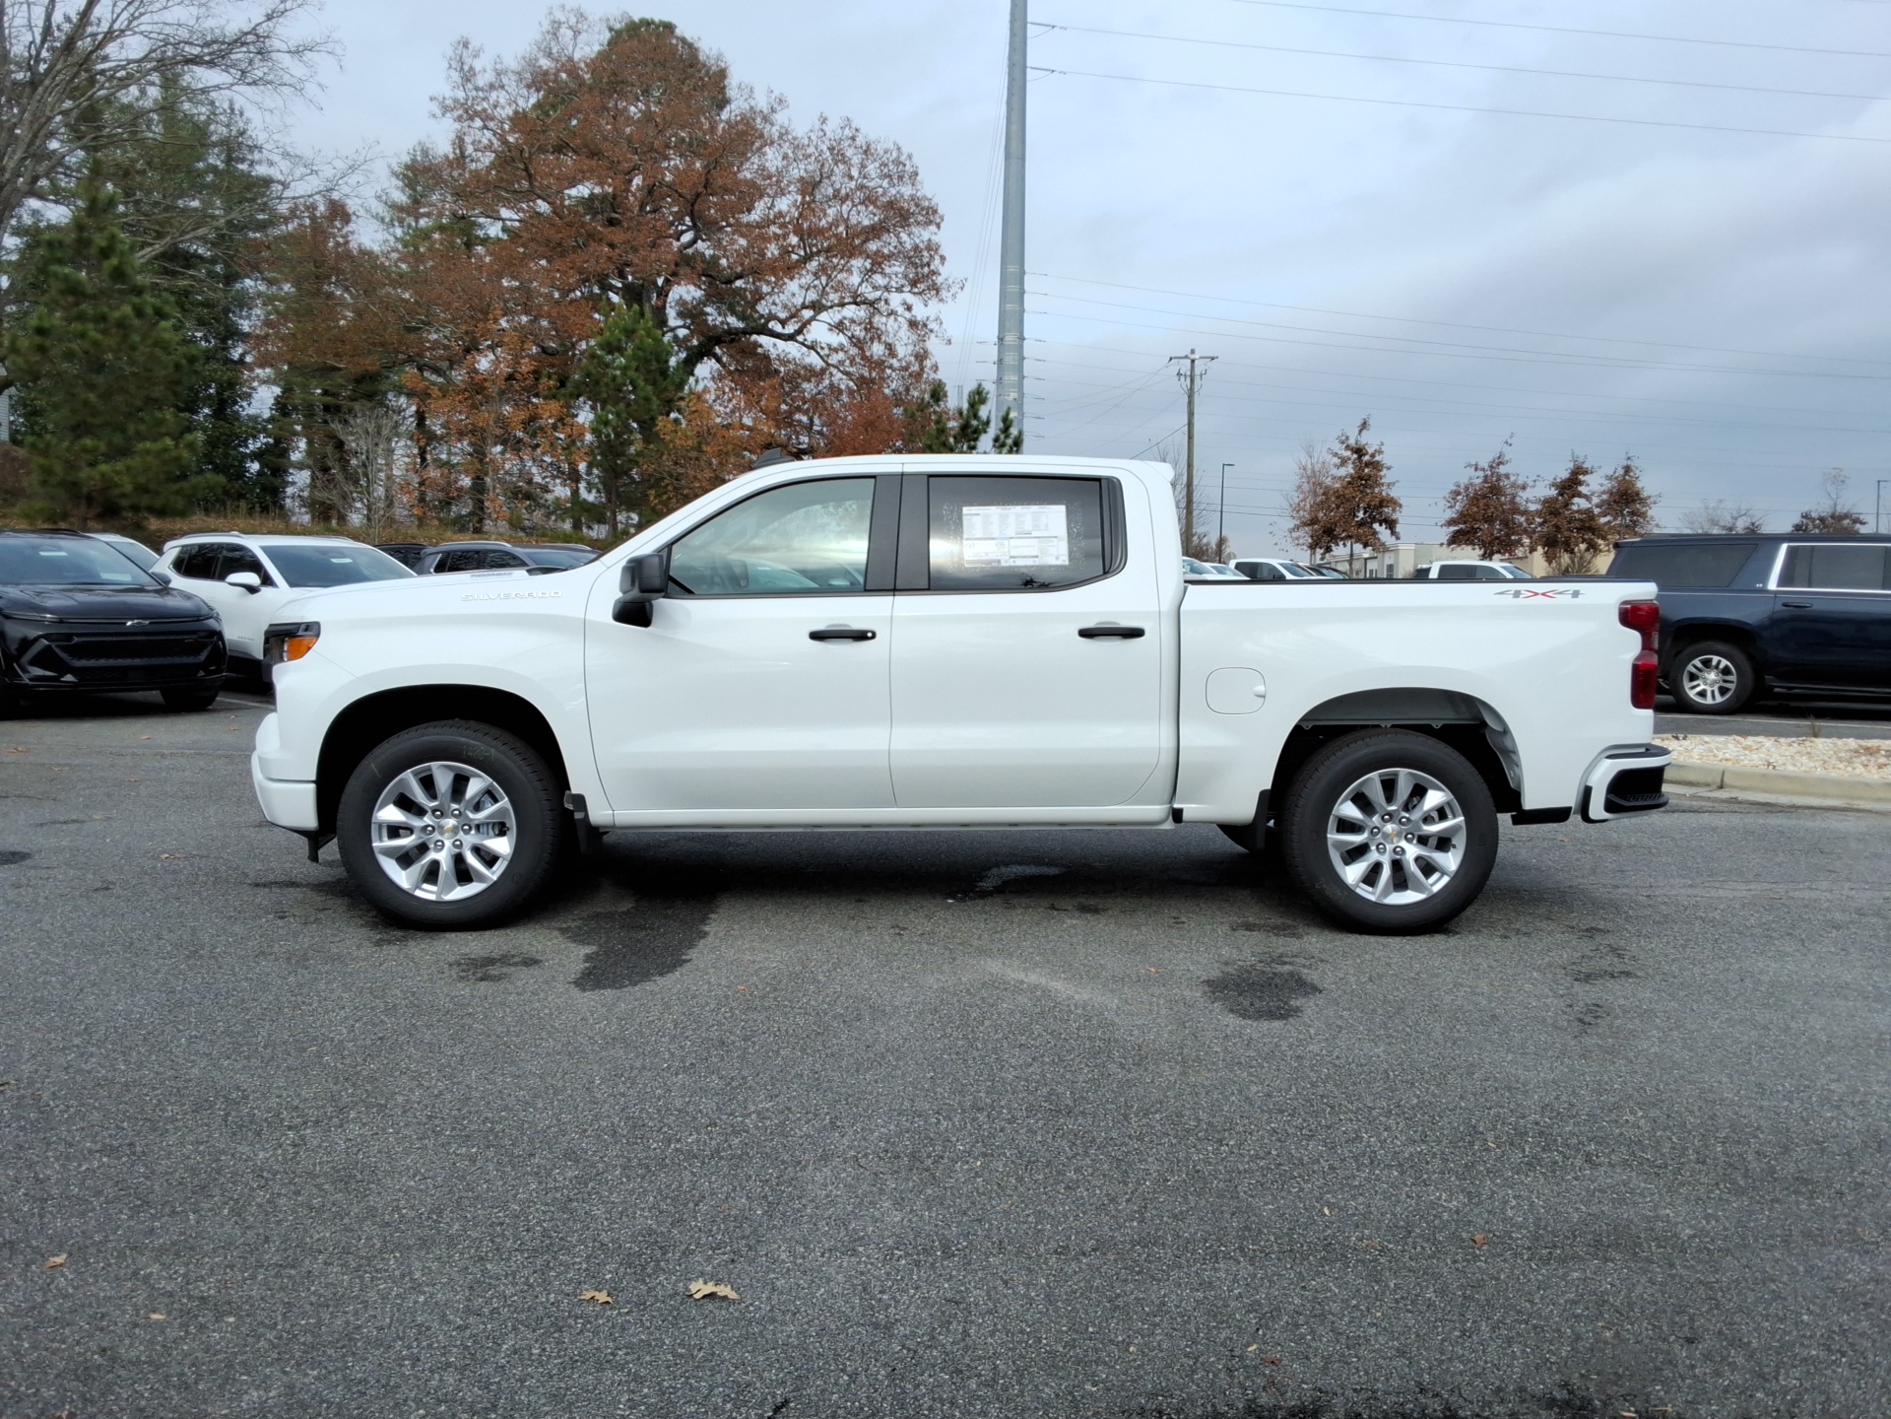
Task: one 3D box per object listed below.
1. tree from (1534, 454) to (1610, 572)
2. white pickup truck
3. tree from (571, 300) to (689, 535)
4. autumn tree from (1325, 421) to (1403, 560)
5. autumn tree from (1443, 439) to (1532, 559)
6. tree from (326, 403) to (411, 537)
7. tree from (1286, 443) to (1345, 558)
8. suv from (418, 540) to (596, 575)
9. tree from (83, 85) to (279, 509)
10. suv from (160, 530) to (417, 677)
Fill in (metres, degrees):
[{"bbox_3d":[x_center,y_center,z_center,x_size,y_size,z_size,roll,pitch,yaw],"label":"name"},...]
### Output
[{"bbox_3d":[19.507,-5.350,47.691,2.487,5.222,2.487,3,6,22],"label":"tree"},{"bbox_3d":[0.025,-0.156,6.959,5.880,1.930,2.120,0,5,-1],"label":"white pickup truck"},{"bbox_3d":[-7.362,-6.760,35.538,2.746,5.421,2.746,0,5,-12],"label":"tree"},{"bbox_3d":[12.549,-5.789,46.654,2.613,6.137,2.613,2,5,15],"label":"autumn tree"},{"bbox_3d":[16.921,-5.567,47.674,2.809,5.602,2.809,2,6,19],"label":"autumn tree"},{"bbox_3d":[-11.280,-4.674,29.909,1.675,2.718,1.675,-1,6,-20],"label":"tree"},{"bbox_3d":[12.206,-5.992,50.652,2.055,5.801,2.055,2,5,13],"label":"tree"},{"bbox_3d":[-5.285,-1.380,20.364,4.680,1.680,1.900,5,7,41],"label":"suv"},{"bbox_3d":[-19.194,-10.110,38.254,4.877,10.652,4.877,-2,6,-26],"label":"tree"},{"bbox_3d":[-7.288,-1.136,17.477,4.840,1.660,1.980,5,7,41],"label":"suv"}]

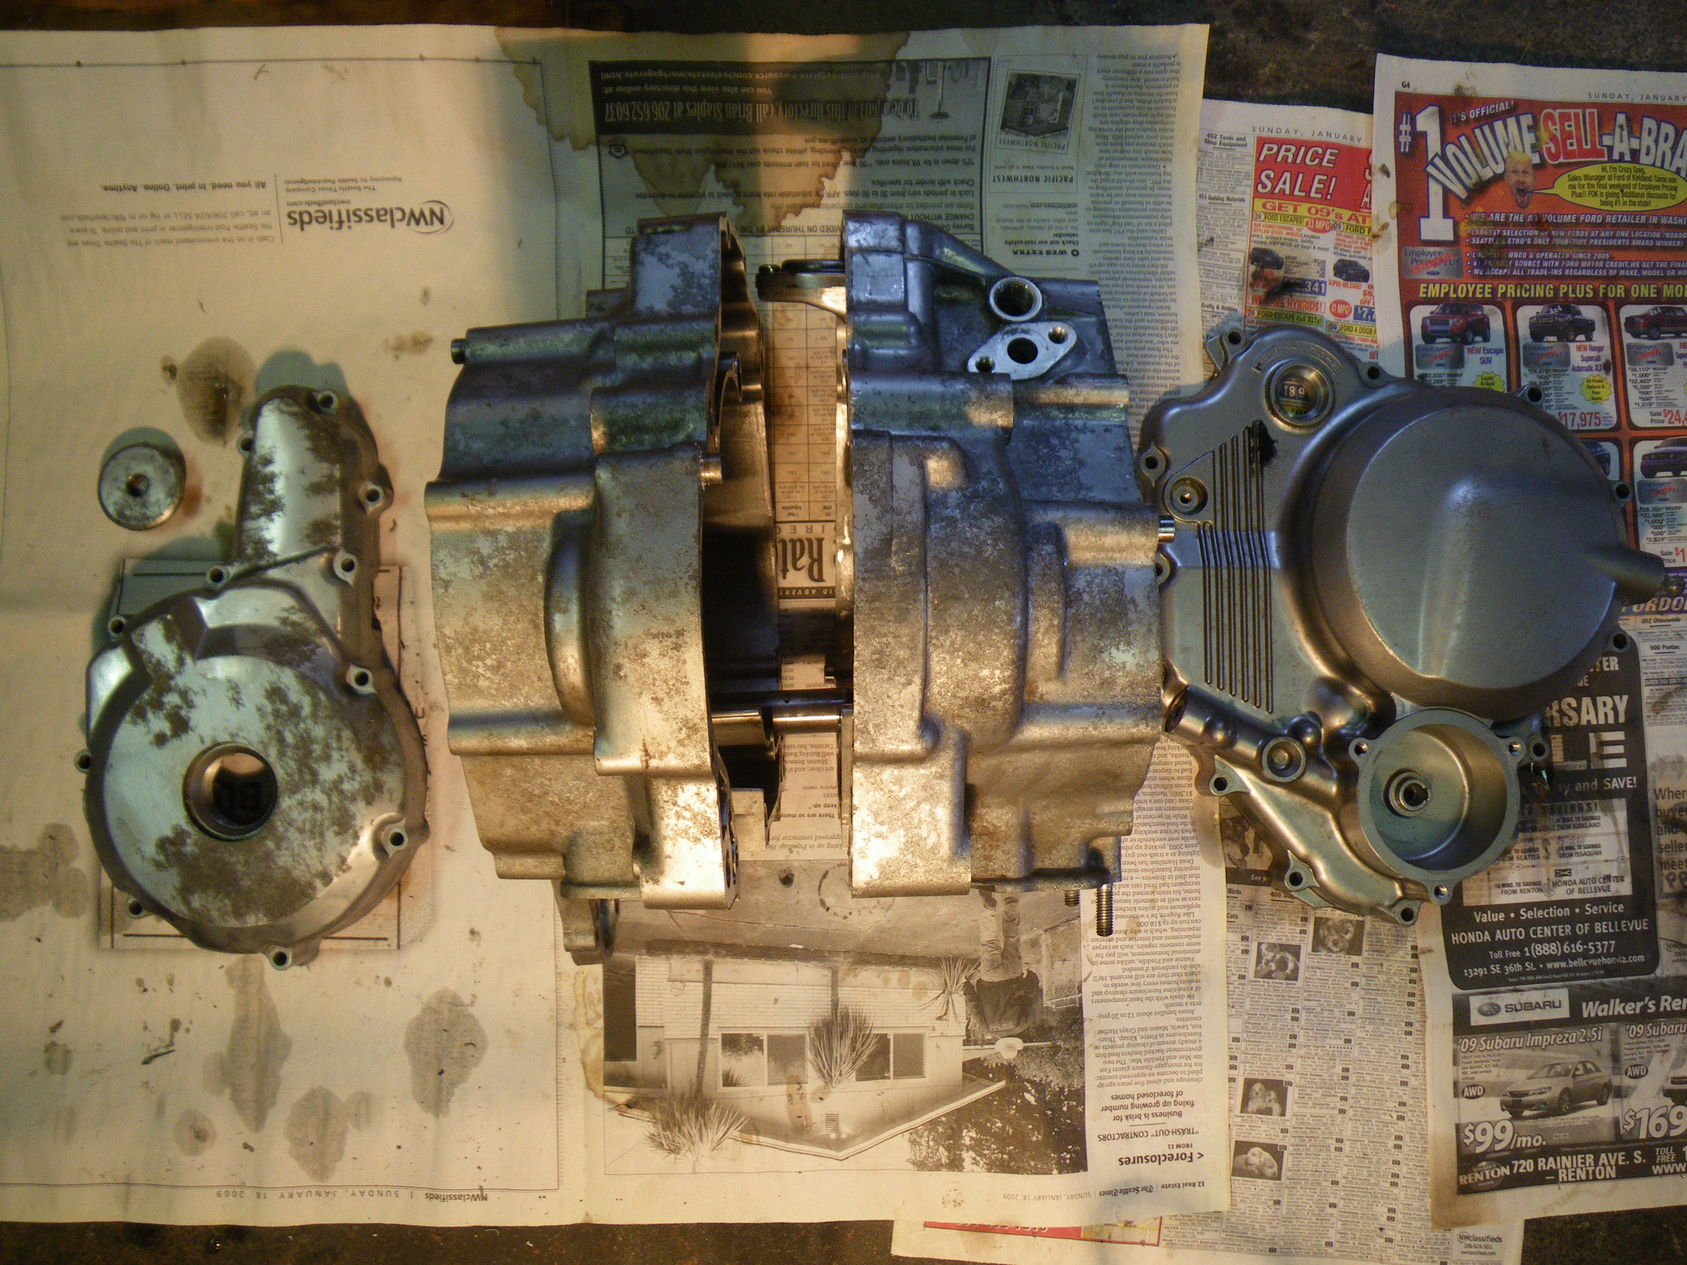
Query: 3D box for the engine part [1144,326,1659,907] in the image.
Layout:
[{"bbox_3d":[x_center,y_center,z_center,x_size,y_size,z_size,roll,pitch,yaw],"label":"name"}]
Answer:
[{"bbox_3d":[0.257,-0.004,0.613,0.236,0.068,0.276,0,89,0],"label":"engine part"}]

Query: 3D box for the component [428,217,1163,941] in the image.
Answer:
[{"bbox_3d":[-0.014,-0.013,0.532,0.232,0.228,0.275,0,89,0],"label":"component"}]

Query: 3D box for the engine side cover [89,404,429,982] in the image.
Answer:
[{"bbox_3d":[-0.277,0.022,0.625,0.160,0.045,0.270,0,89,0],"label":"engine side cover"}]

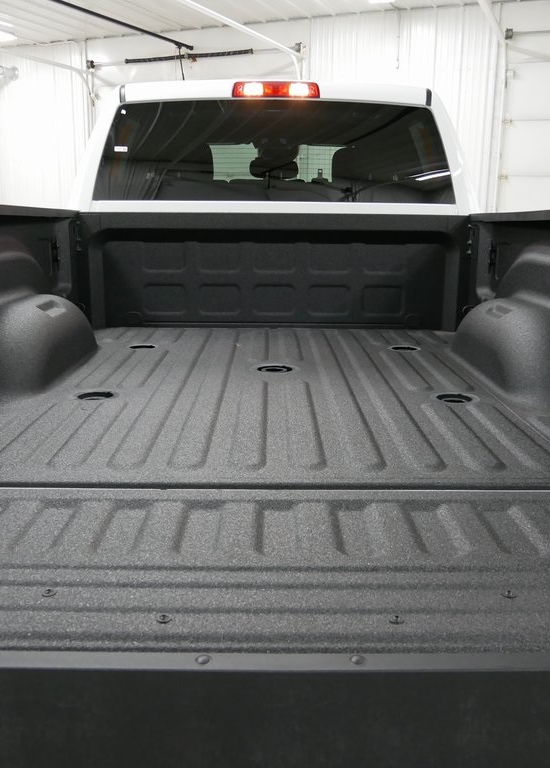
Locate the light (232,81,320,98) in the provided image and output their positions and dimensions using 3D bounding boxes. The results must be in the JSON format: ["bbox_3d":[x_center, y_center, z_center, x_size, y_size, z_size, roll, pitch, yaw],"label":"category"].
[{"bbox_3d":[0.002,-1.312,3.168,0.390,0.068,0.060,0,13,0],"label":"light"}]

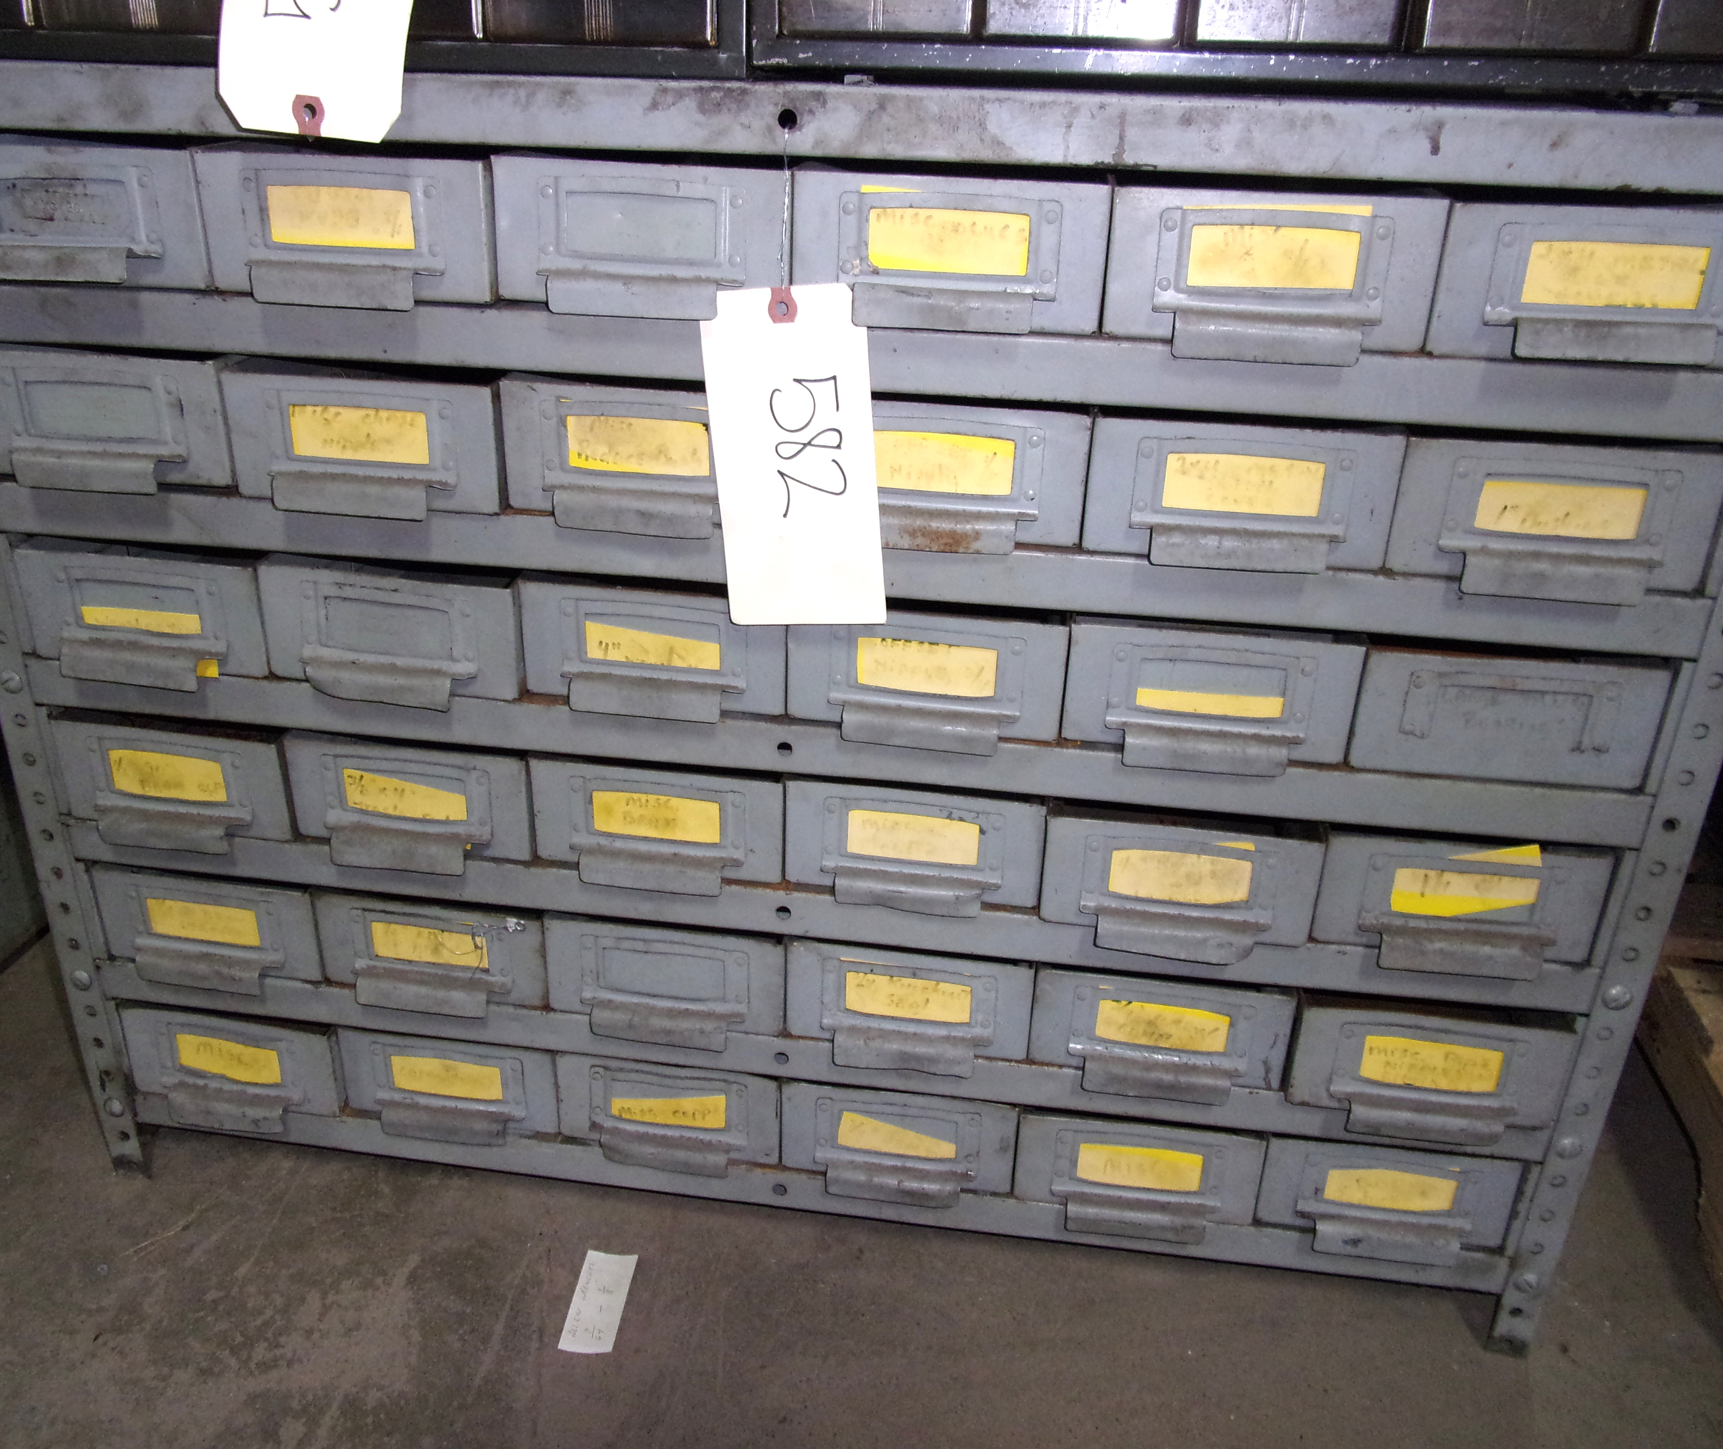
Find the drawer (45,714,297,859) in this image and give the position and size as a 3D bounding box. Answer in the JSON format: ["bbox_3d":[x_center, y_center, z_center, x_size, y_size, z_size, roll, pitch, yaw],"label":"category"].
[{"bbox_3d":[-0.383,-0.016,0.892,0.140,0.065,0.290,5,24,6],"label":"drawer"}]

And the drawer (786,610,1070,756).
[{"bbox_3d":[0.054,-0.088,0.831,0.143,0.067,0.338,5,24,6],"label":"drawer"}]

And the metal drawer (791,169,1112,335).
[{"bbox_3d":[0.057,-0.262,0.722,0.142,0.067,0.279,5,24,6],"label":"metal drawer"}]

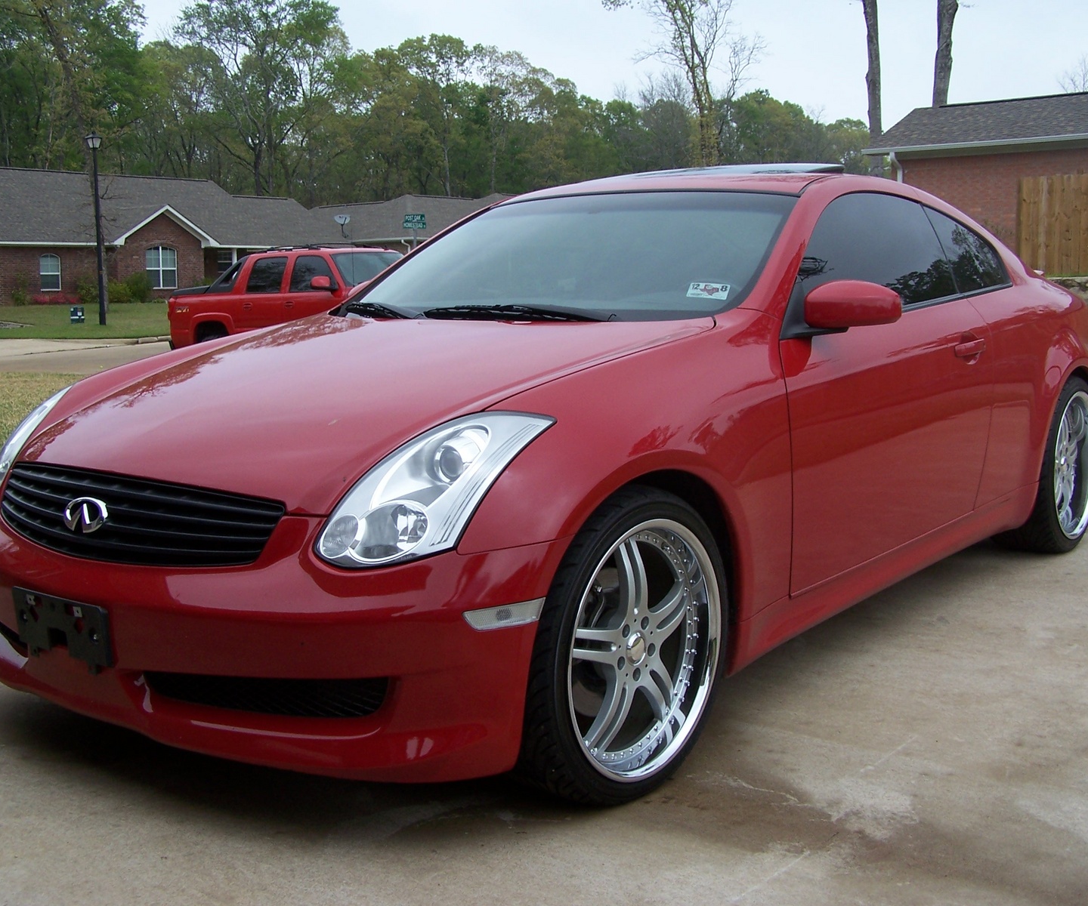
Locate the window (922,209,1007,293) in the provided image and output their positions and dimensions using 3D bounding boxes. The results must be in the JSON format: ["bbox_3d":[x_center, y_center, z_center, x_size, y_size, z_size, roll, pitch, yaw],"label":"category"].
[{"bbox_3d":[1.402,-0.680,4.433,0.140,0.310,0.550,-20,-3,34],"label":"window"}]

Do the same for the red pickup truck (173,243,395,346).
[{"bbox_3d":[-2.778,-1.843,18.021,5.630,1.880,2.020,7,12,43],"label":"red pickup truck"}]

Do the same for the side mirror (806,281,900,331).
[{"bbox_3d":[0.777,-0.378,3.349,0.220,0.130,0.140,5,11,38],"label":"side mirror"}]

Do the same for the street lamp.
[{"bbox_3d":[-11.644,-5.822,34.630,0.450,5.000,0.450,5,11,38],"label":"street lamp"}]

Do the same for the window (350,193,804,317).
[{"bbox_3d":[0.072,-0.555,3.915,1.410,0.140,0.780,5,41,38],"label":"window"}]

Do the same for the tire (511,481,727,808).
[{"bbox_3d":[0.138,0.408,2.877,0.245,0.660,0.660,5,11,38],"label":"tire"}]

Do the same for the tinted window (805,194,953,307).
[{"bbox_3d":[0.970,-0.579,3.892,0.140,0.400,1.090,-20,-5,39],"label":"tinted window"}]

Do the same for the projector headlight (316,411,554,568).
[{"bbox_3d":[-0.215,0.075,2.522,0.310,0.260,0.420,5,11,38],"label":"projector headlight"}]

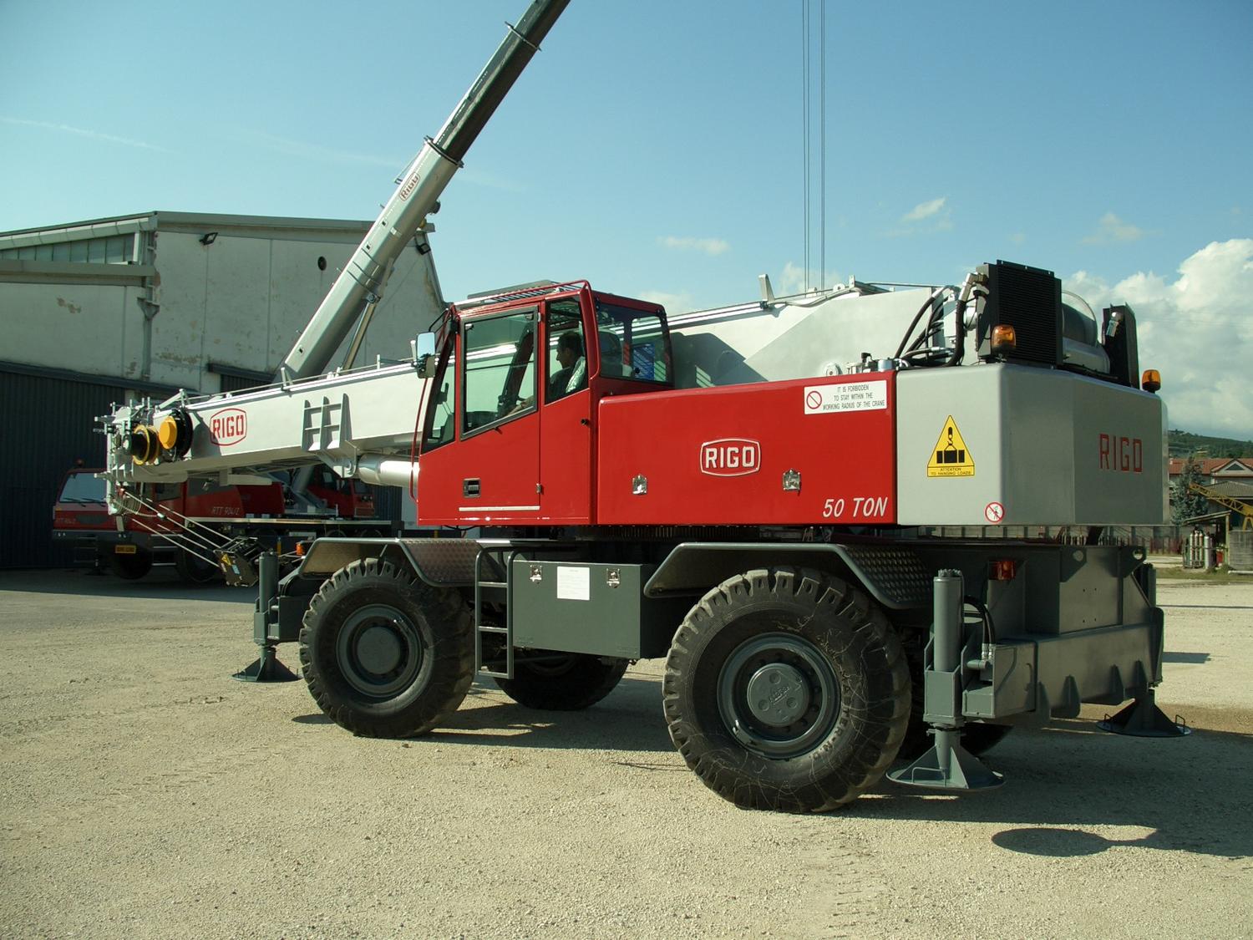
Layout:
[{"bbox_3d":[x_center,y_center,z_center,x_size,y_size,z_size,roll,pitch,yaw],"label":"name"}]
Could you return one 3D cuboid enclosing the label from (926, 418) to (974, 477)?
[{"bbox_3d":[1.628,-0.118,5.991,0.254,0.307,0.010,-2,-4,41],"label":"label"}]

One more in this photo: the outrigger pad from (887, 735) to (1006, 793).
[{"bbox_3d":[1.628,1.457,6.058,0.600,0.220,0.600,0,-3,0],"label":"outrigger pad"}]

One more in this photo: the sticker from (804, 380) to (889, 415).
[{"bbox_3d":[1.177,-0.387,6.403,0.508,0.147,0.010,-2,-4,41],"label":"sticker"}]

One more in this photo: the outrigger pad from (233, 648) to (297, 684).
[{"bbox_3d":[-2.990,1.641,9.964,0.600,0.220,0.600,-2,-4,42],"label":"outrigger pad"}]

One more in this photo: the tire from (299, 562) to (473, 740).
[{"bbox_3d":[-1.870,1.372,9.411,1.375,1.375,0.420,-1,-3,20],"label":"tire"}]

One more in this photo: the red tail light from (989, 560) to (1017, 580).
[{"bbox_3d":[2.015,0.534,6.362,0.070,0.115,0.200,-2,-4,42],"label":"red tail light"}]

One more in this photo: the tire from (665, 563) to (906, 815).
[{"bbox_3d":[0.914,1.254,6.900,1.375,1.375,0.420,-1,-3,23],"label":"tire"}]

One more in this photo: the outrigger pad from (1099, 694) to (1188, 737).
[{"bbox_3d":[3.298,1.529,7.586,0.600,0.220,0.600,-2,-4,42],"label":"outrigger pad"}]

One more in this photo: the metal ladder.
[{"bbox_3d":[-0.899,1.003,8.432,0.420,0.940,0.130,-2,-4,42],"label":"metal ladder"}]

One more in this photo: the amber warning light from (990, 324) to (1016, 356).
[{"bbox_3d":[1.921,-0.659,6.088,0.135,0.165,0.135,-2,-4,41],"label":"amber warning light"}]

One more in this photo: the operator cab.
[{"bbox_3d":[-0.606,-0.383,8.544,1.771,1.570,0.840,-2,-4,41],"label":"operator cab"}]

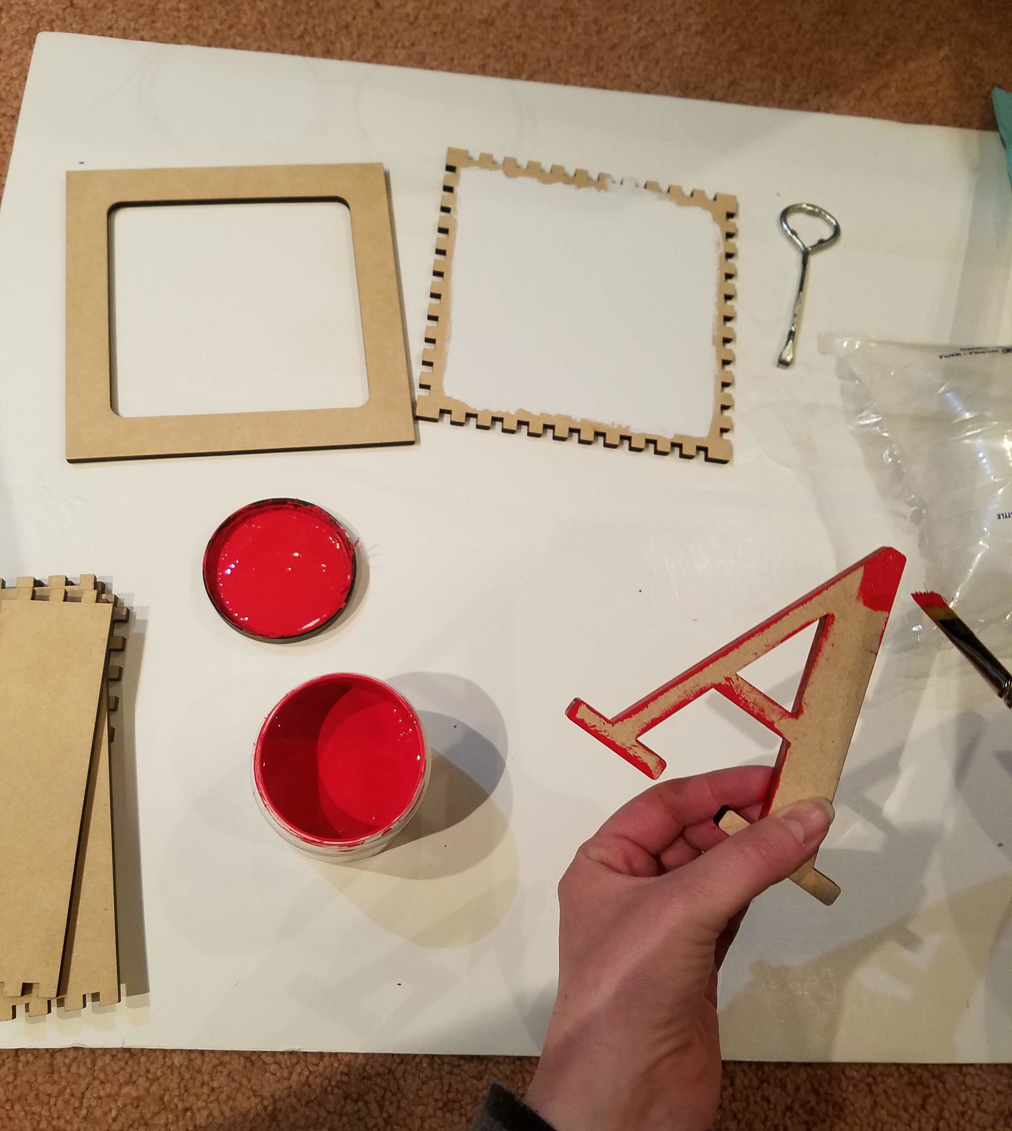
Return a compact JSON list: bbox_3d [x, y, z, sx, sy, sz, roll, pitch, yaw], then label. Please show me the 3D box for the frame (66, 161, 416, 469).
[{"bbox_3d":[-0.137,-0.133,0.518,0.165,0.006,0.165,-5,73,-9],"label":"frame"}]

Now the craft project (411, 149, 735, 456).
[{"bbox_3d":[0.042,-0.142,0.546,0.164,0.006,0.164,7,72,-6],"label":"craft project"}]

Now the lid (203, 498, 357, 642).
[{"bbox_3d":[-0.106,0.002,0.477,0.070,0.011,0.070,2,72,-7],"label":"lid"}]

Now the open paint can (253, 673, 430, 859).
[{"bbox_3d":[-0.068,0.085,0.422,0.070,0.075,0.070,-5,73,-9],"label":"open paint can"}]

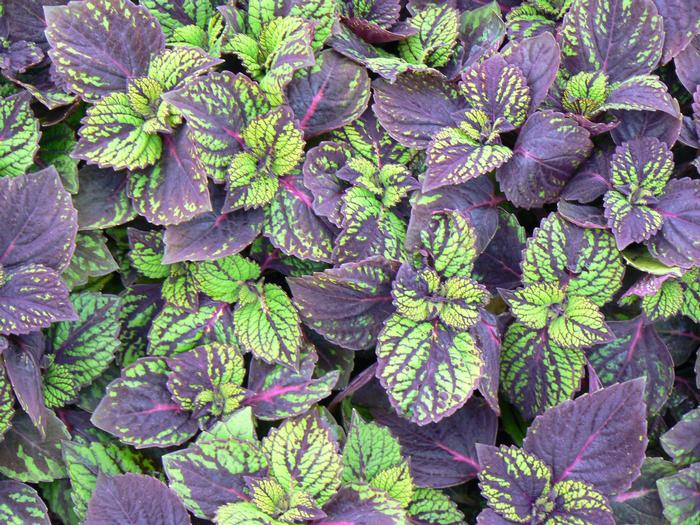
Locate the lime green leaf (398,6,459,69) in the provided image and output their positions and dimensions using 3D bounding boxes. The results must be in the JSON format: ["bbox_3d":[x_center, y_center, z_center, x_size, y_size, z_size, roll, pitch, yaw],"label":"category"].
[{"bbox_3d":[0.048,-0.137,1.596,0.036,0.009,0.048,17,57,8],"label":"lime green leaf"}]

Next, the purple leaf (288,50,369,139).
[{"bbox_3d":[-0.015,-0.109,1.704,0.054,0.013,0.073,15,52,4],"label":"purple leaf"}]

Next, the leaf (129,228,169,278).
[{"bbox_3d":[-0.116,-0.005,1.522,0.042,0.007,0.028,34,67,33],"label":"leaf"}]

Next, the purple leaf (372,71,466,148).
[{"bbox_3d":[0.046,-0.100,1.713,0.063,0.020,0.052,10,61,12],"label":"purple leaf"}]

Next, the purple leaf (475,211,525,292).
[{"bbox_3d":[0.083,-0.007,1.554,0.051,0.013,0.049,31,68,20],"label":"purple leaf"}]

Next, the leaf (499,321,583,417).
[{"bbox_3d":[0.114,0.066,1.564,0.051,0.013,0.061,11,76,3],"label":"leaf"}]

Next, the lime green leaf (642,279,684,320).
[{"bbox_3d":[0.192,0.022,1.599,0.024,0.006,0.032,33,70,13],"label":"lime green leaf"}]

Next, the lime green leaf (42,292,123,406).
[{"bbox_3d":[-0.151,0.047,1.497,0.049,0.013,0.059,40,64,17],"label":"lime green leaf"}]

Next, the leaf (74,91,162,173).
[{"bbox_3d":[-0.150,-0.079,1.657,0.056,0.014,0.061,-24,64,1],"label":"leaf"}]

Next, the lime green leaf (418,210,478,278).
[{"bbox_3d":[0.056,-0.010,1.507,0.036,0.009,0.061,5,45,3],"label":"lime green leaf"}]

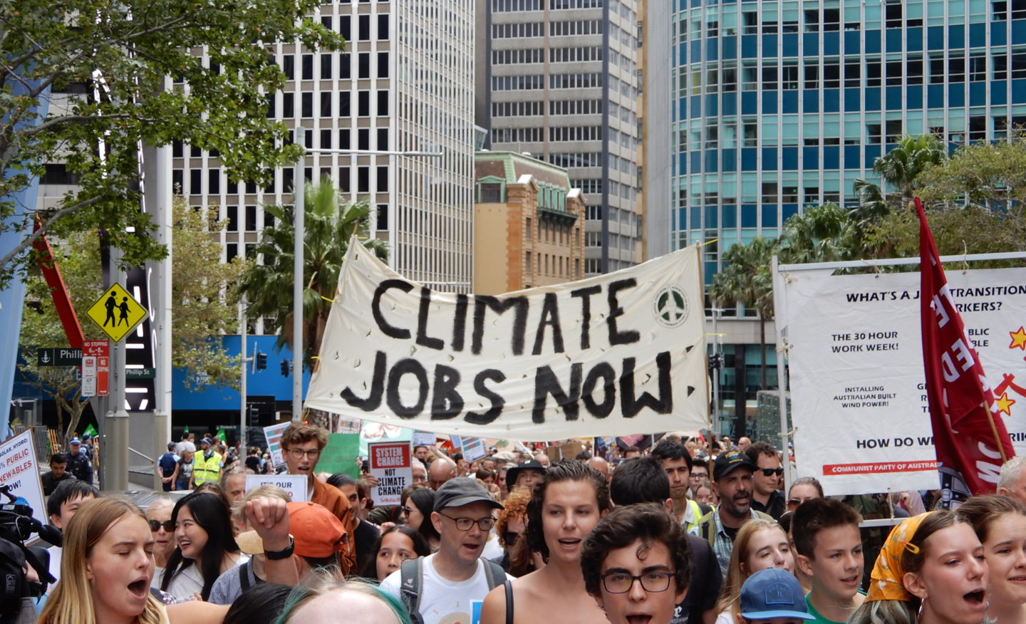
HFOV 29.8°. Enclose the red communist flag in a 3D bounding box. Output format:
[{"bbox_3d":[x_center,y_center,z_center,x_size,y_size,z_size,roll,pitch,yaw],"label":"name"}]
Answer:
[{"bbox_3d":[2.027,0.197,8.850,0.370,1.460,0.250,-12,0,6],"label":"red communist flag"}]

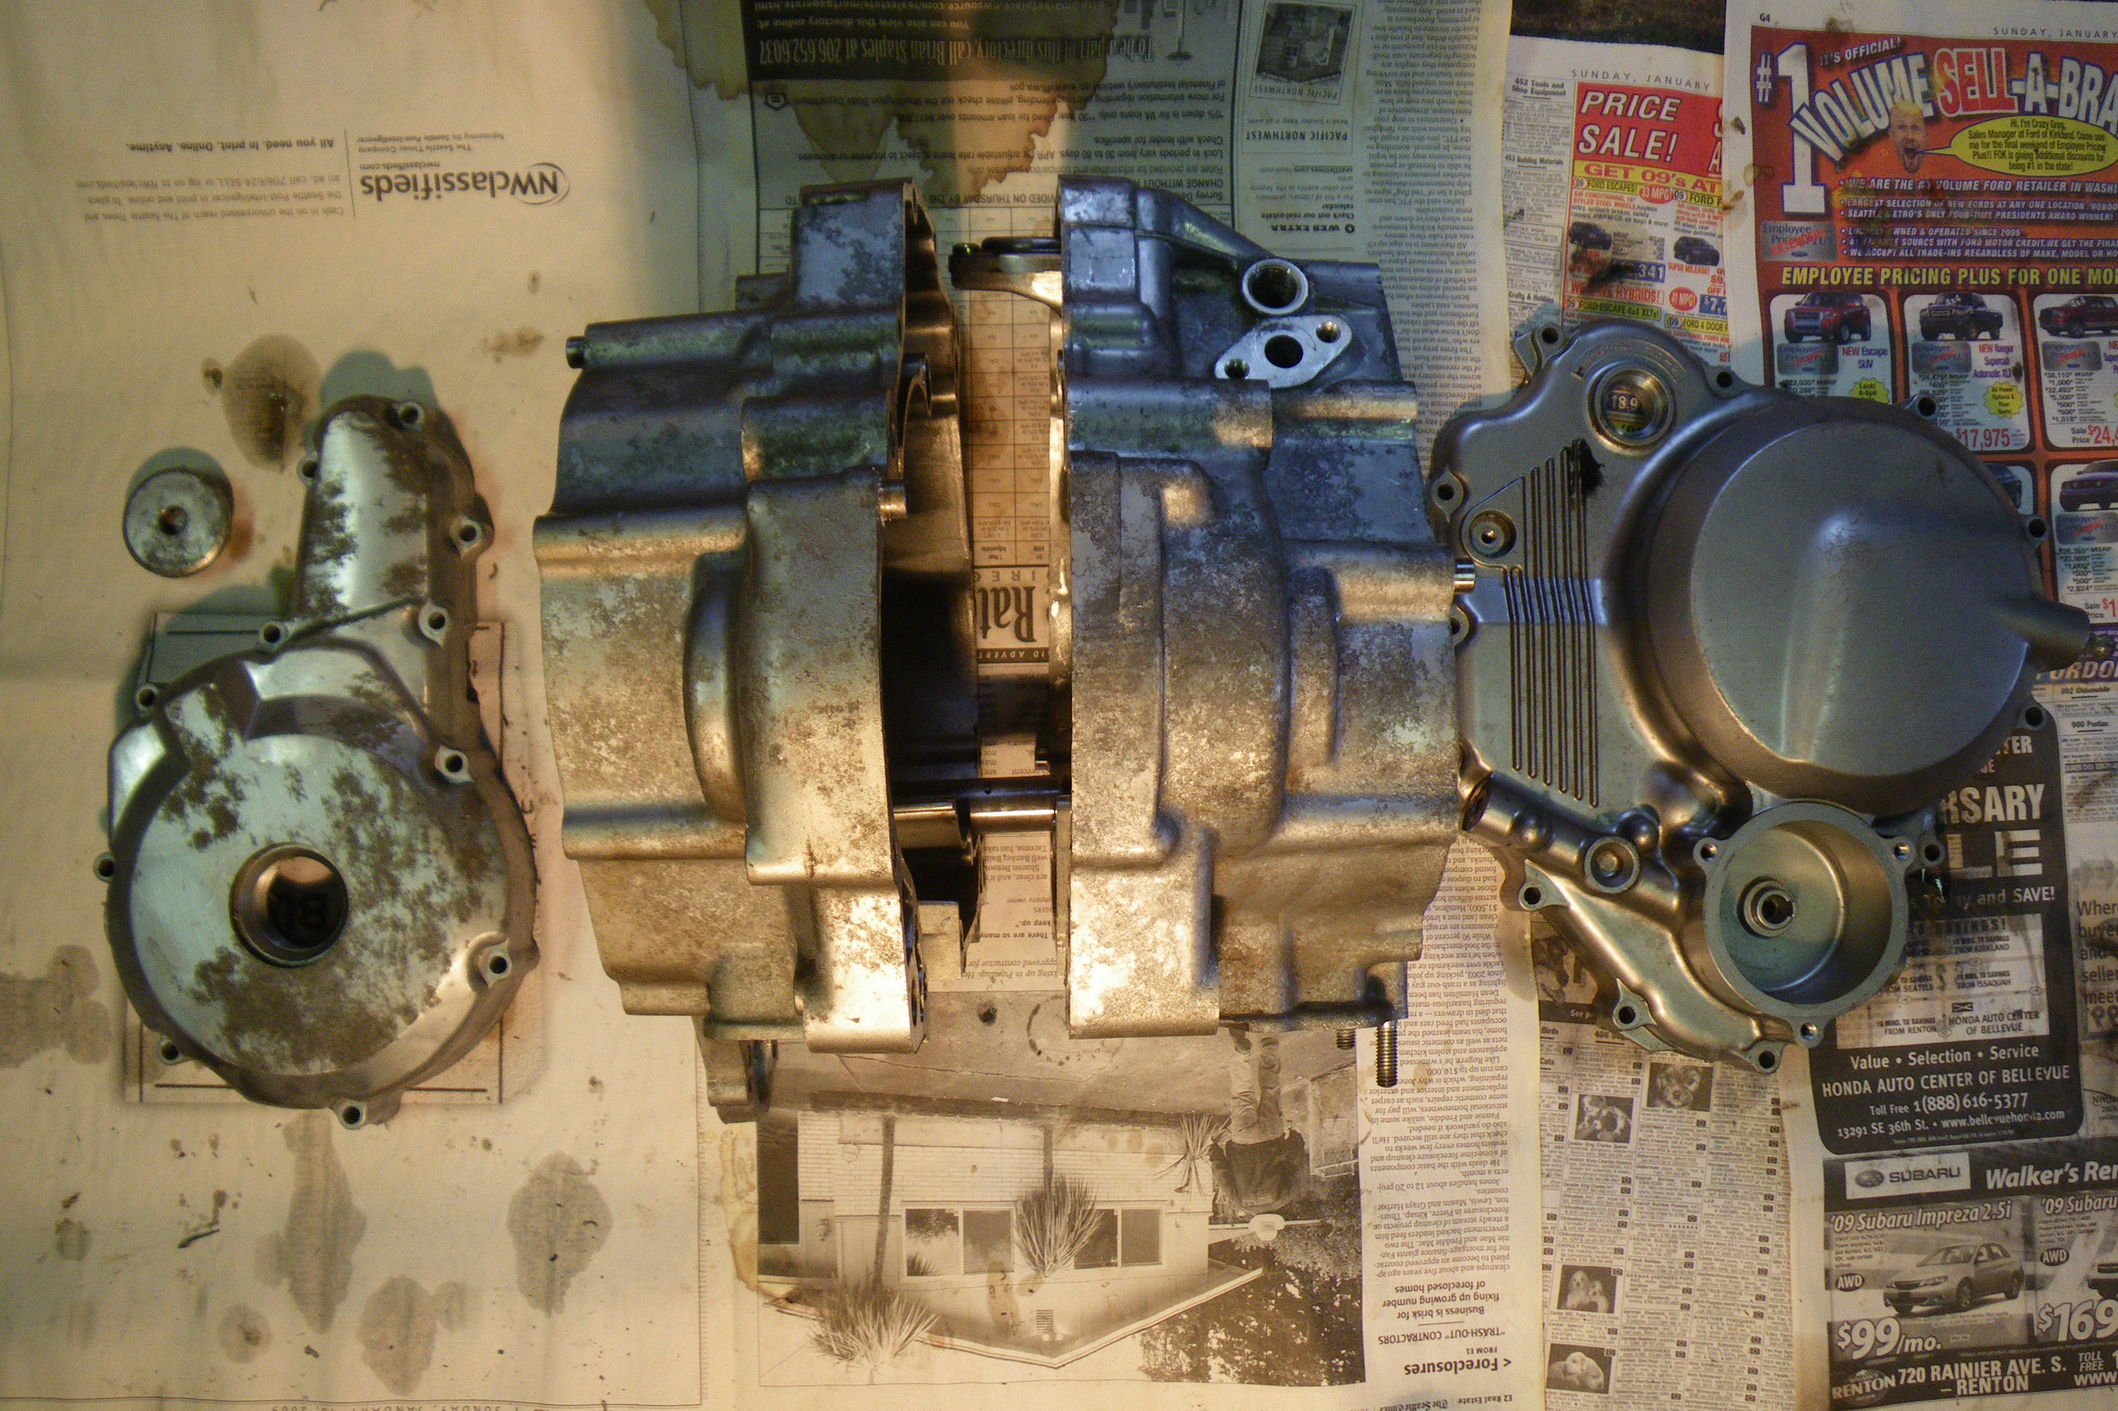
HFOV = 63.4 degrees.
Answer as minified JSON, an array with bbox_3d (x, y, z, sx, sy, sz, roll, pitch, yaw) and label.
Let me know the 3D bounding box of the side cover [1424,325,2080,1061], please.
[{"bbox_3d":[0.257,-0.004,0.613,0.236,0.068,0.276,0,89,0],"label":"side cover"}]

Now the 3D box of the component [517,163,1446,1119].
[{"bbox_3d":[-0.014,-0.013,0.532,0.232,0.228,0.275,0,89,0],"label":"component"}]

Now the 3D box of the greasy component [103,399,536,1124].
[{"bbox_3d":[-0.277,0.022,0.625,0.160,0.045,0.270,0,89,0],"label":"greasy component"}]

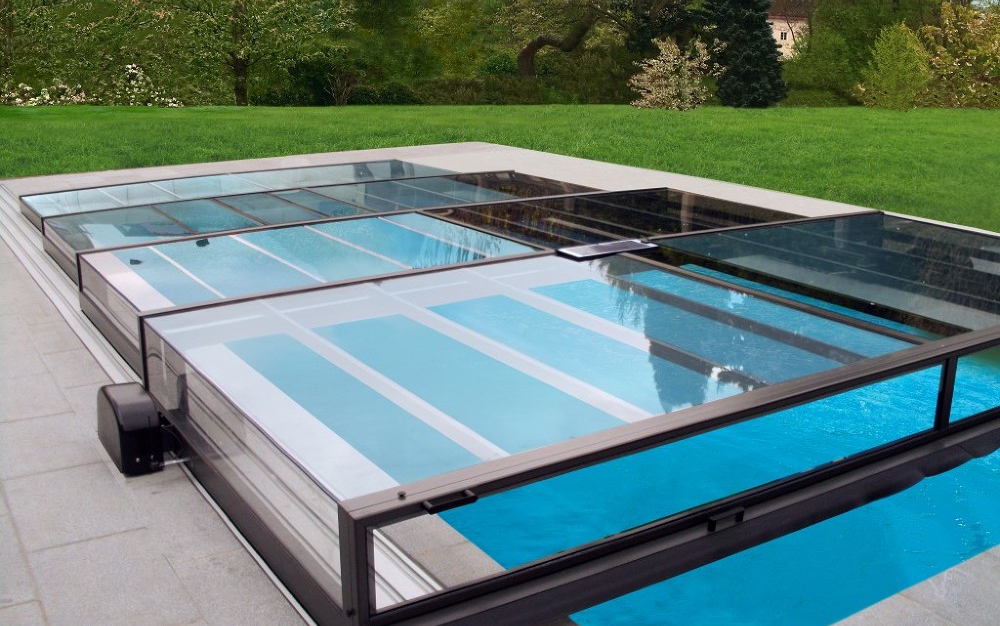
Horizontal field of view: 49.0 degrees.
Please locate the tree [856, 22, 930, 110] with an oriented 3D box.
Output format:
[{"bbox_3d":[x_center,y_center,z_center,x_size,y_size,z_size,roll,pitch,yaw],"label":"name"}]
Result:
[{"bbox_3d":[8.075,-5.032,22.295,1.511,1.676,1.435,5,16,19],"label":"tree"}]

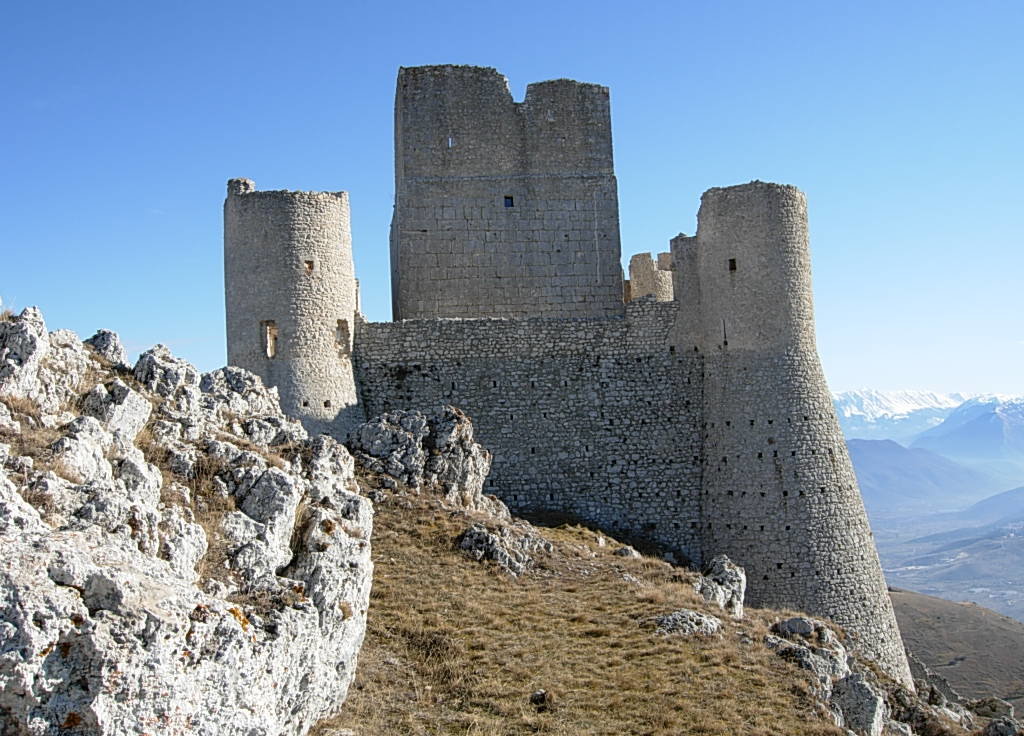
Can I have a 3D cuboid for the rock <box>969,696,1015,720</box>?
[{"bbox_3d":[15.296,10.864,34.000,1.300,0.700,1.000,-2,-4,0],"label":"rock"}]

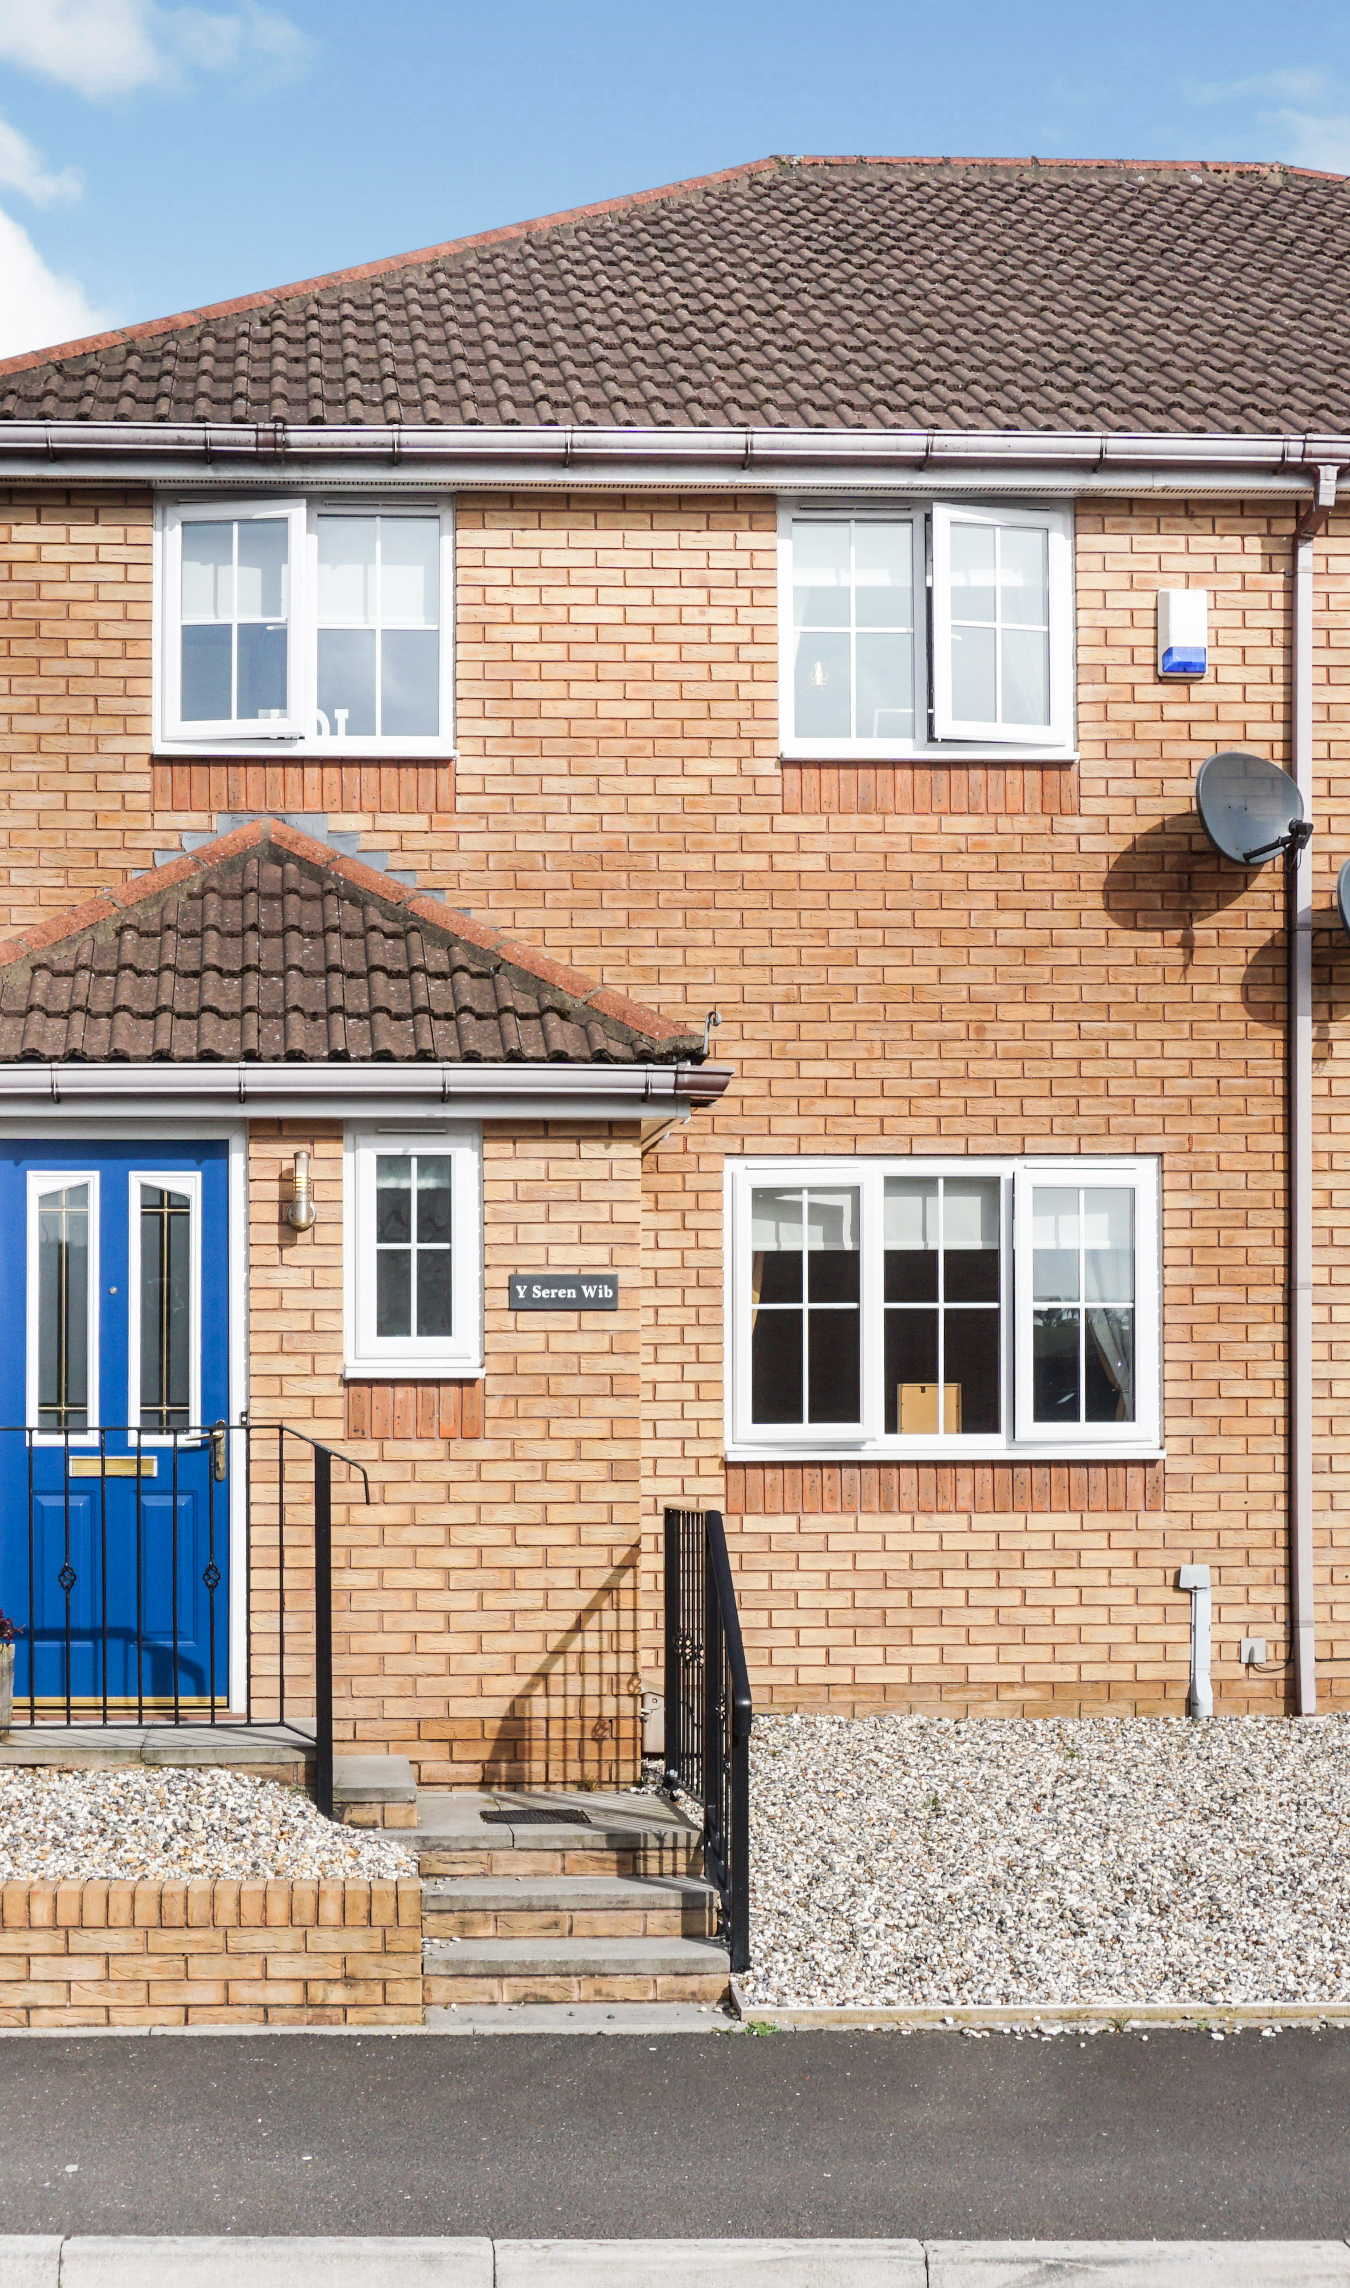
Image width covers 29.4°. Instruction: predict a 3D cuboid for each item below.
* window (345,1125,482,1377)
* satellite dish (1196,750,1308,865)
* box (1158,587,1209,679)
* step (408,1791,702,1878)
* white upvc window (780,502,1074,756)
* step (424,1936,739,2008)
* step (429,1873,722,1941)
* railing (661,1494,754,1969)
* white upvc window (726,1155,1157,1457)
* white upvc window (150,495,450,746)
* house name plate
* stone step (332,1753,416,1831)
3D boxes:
[{"bbox_3d":[-0.923,0.376,9.060,0.485,0.903,0.110,0,-1,-2],"label":"window"},{"bbox_3d":[2.257,-1.312,10.030,0.430,0.450,0.260,1,-2,-28],"label":"satellite dish"},{"bbox_3d":[2.030,-2.035,10.280,0.187,0.345,0.080,0,-1,-3],"label":"box"},{"bbox_3d":[-0.430,2.290,8.560,0.950,0.150,0.880,1,-6,-6],"label":"step"},{"bbox_3d":[1.011,-2.047,10.262,1.179,1.011,0.150,0,-1,-2],"label":"white upvc window"},{"bbox_3d":[-0.290,2.470,7.680,0.910,0.145,0.340,1,-6,-5],"label":"step"},{"bbox_3d":[-0.334,2.367,7.976,0.900,0.140,0.330,0,-1,-2],"label":"step"},{"bbox_3d":[0.088,1.835,8.381,0.070,1.250,1.980,0,-1,-6],"label":"railing"},{"bbox_3d":[1.066,0.654,10.268,1.738,1.214,0.130,0,-1,-2],"label":"white upvc window"},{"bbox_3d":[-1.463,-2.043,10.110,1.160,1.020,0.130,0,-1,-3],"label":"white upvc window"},{"bbox_3d":[-0.389,0.516,9.000,0.390,0.130,0.020,0,-1,-3],"label":"house name plate"},{"bbox_3d":[-1.013,2.164,8.565,0.320,0.140,0.730,0,-1,-2],"label":"stone step"}]

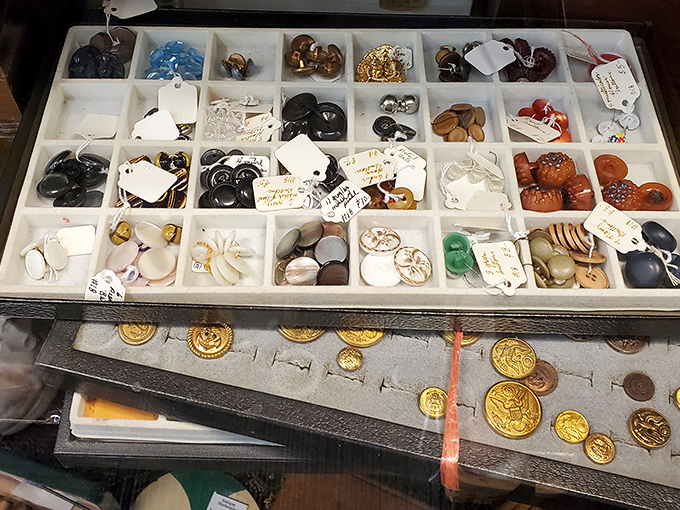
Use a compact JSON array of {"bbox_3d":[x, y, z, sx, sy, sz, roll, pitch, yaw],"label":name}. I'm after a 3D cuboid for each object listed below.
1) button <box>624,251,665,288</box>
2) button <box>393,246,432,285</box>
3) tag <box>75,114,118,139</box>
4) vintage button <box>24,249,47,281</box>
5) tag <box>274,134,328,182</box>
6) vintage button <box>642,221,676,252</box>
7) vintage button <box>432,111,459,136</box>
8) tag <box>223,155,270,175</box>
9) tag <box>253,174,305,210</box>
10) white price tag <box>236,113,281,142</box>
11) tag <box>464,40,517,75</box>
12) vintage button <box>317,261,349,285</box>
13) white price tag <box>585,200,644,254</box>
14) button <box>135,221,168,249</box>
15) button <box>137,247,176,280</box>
[{"bbox_3d":[0.162,0.008,0.270,0.021,0.010,0.021,0,83,24],"label":"button"},{"bbox_3d":[0.038,0.007,0.269,0.022,0.004,0.022,10,58,-16],"label":"button"},{"bbox_3d":[-0.146,-0.076,0.307,0.021,0.002,0.031,8,39,-11],"label":"tag"},{"bbox_3d":[-0.158,0.005,0.265,0.016,0.004,0.016,6,108,18],"label":"vintage button"},{"bbox_3d":[-0.019,-0.052,0.287,0.022,0.001,0.031,-38,81,-15],"label":"tag"},{"bbox_3d":[0.175,-0.010,0.280,0.019,0.007,0.019,4,43,-9],"label":"vintage button"},{"bbox_3d":[0.065,-0.080,0.311,0.017,0.004,0.017,0,58,19],"label":"vintage button"},{"bbox_3d":[-0.055,-0.048,0.290,0.031,0.002,0.021,-1,65,-2],"label":"tag"},{"bbox_3d":[-0.030,-0.034,0.276,0.031,0.002,0.021,-6,66,-6],"label":"tag"},{"bbox_3d":[-0.050,-0.073,0.299,0.031,0.002,0.021,-6,62,11],"label":"white price tag"},{"bbox_3d":[0.095,-0.122,0.314,0.031,0.001,0.022,-31,63,-14],"label":"tag"},{"bbox_3d":[-0.003,0.012,0.270,0.018,0.003,0.018,0,66,-1],"label":"vintage button"},{"bbox_3d":[0.147,-0.013,0.270,0.033,0.001,0.021,37,71,18],"label":"white price tag"},{"bbox_3d":[-0.102,-0.009,0.273,0.019,0.004,0.019,32,31,-22],"label":"button"},{"bbox_3d":[-0.097,0.005,0.271,0.020,0.003,0.020,0,66,-1],"label":"button"}]

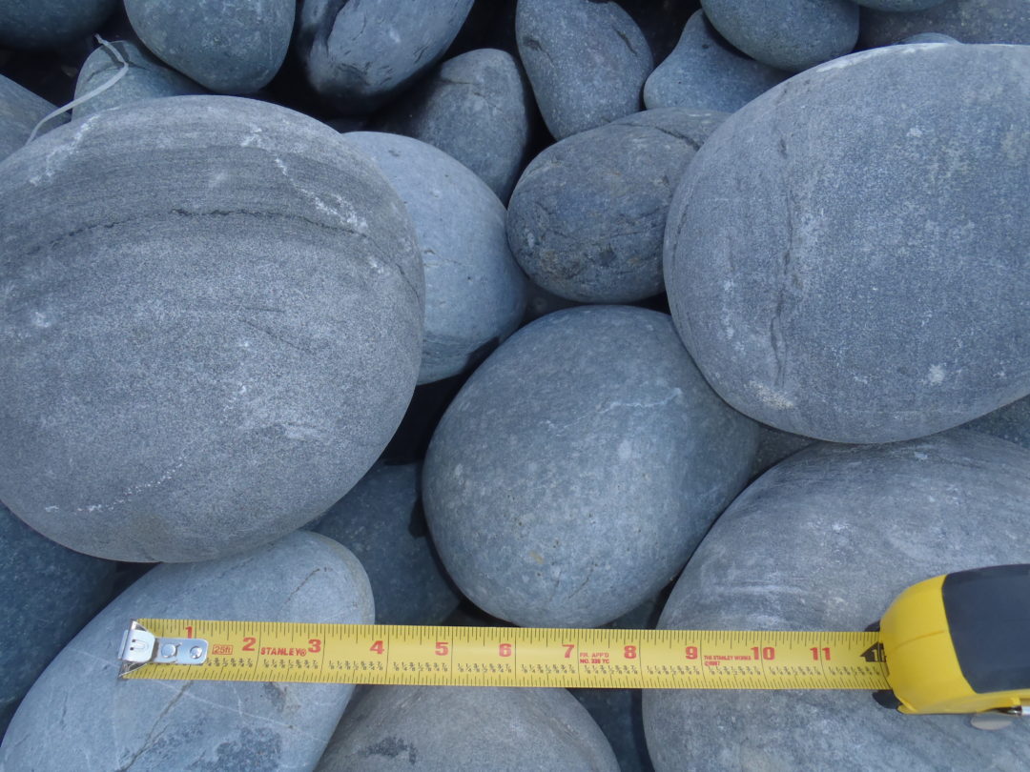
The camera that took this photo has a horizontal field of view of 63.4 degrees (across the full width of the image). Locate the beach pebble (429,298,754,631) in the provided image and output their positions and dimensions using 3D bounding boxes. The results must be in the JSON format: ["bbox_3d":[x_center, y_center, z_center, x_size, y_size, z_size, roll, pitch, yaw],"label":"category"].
[{"bbox_3d":[0.038,0.037,0.423,0.180,0.115,0.150,-42,73,-19],"label":"beach pebble"}]

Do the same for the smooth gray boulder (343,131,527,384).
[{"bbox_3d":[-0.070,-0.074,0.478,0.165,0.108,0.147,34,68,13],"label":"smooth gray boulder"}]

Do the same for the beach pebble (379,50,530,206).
[{"bbox_3d":[-0.043,-0.161,0.532,0.105,0.092,0.140,27,67,10],"label":"beach pebble"}]

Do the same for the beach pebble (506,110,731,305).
[{"bbox_3d":[0.072,-0.106,0.490,0.155,0.100,0.112,-16,67,-9],"label":"beach pebble"}]

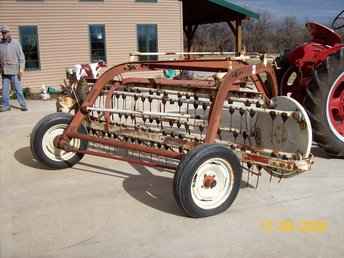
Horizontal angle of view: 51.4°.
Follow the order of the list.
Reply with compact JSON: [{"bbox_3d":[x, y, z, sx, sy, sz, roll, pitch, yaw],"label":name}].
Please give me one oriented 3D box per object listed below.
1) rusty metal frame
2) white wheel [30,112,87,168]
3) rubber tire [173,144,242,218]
[{"bbox_3d":[-0.099,-0.257,4.075,2.100,1.050,1.400,13,18,39],"label":"rusty metal frame"},{"bbox_3d":[-1.301,0.147,4.180,0.655,0.655,0.163,-7,16,-31],"label":"white wheel"},{"bbox_3d":[0.321,0.452,3.085,0.655,0.655,0.163,-7,16,-29],"label":"rubber tire"}]

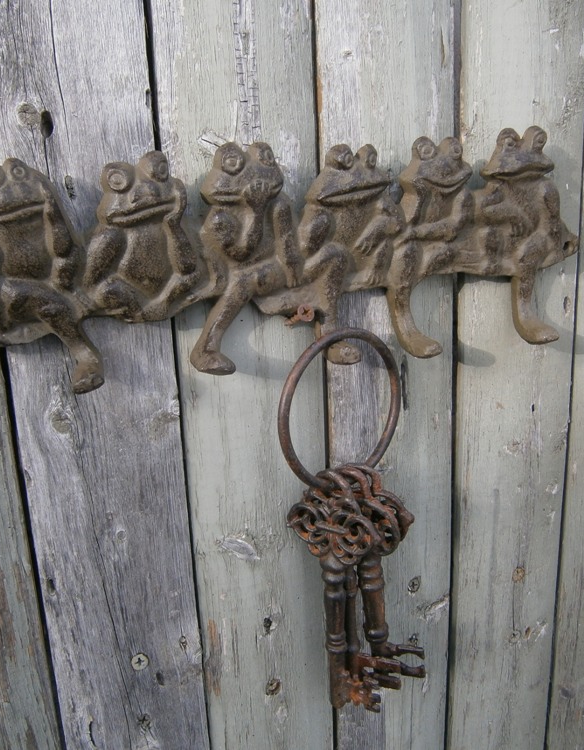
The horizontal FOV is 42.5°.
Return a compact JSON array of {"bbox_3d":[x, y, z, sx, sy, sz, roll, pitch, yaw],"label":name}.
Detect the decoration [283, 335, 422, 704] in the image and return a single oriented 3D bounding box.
[{"bbox_3d":[0.037,0.090,0.442,0.088,0.240,0.051,-8,16,-20],"label":"decoration"}]

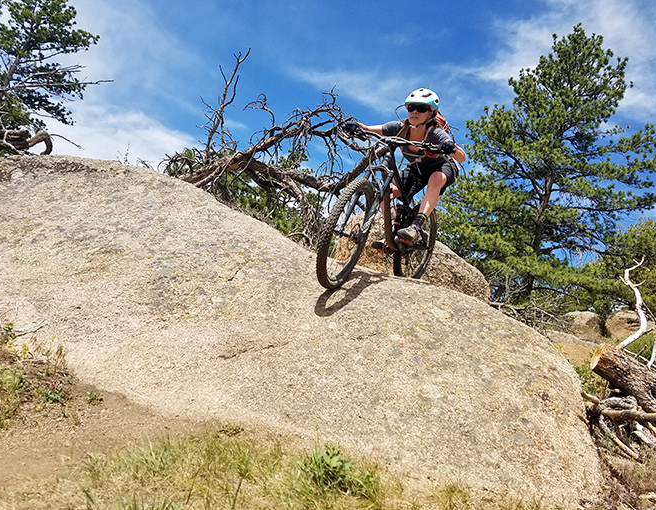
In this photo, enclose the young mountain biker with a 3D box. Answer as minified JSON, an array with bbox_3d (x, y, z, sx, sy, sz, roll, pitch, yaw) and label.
[{"bbox_3d":[0.618,-0.573,3.670,0.770,1.120,0.800,11,2,31],"label":"young mountain biker"}]

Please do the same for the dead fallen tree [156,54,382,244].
[{"bbox_3d":[-0.562,-1.141,5.800,2.200,1.950,1.600,7,-3,0],"label":"dead fallen tree"}]

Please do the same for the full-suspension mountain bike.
[{"bbox_3d":[0.455,-0.276,3.596,0.740,1.070,1.820,15,6,31],"label":"full-suspension mountain bike"}]

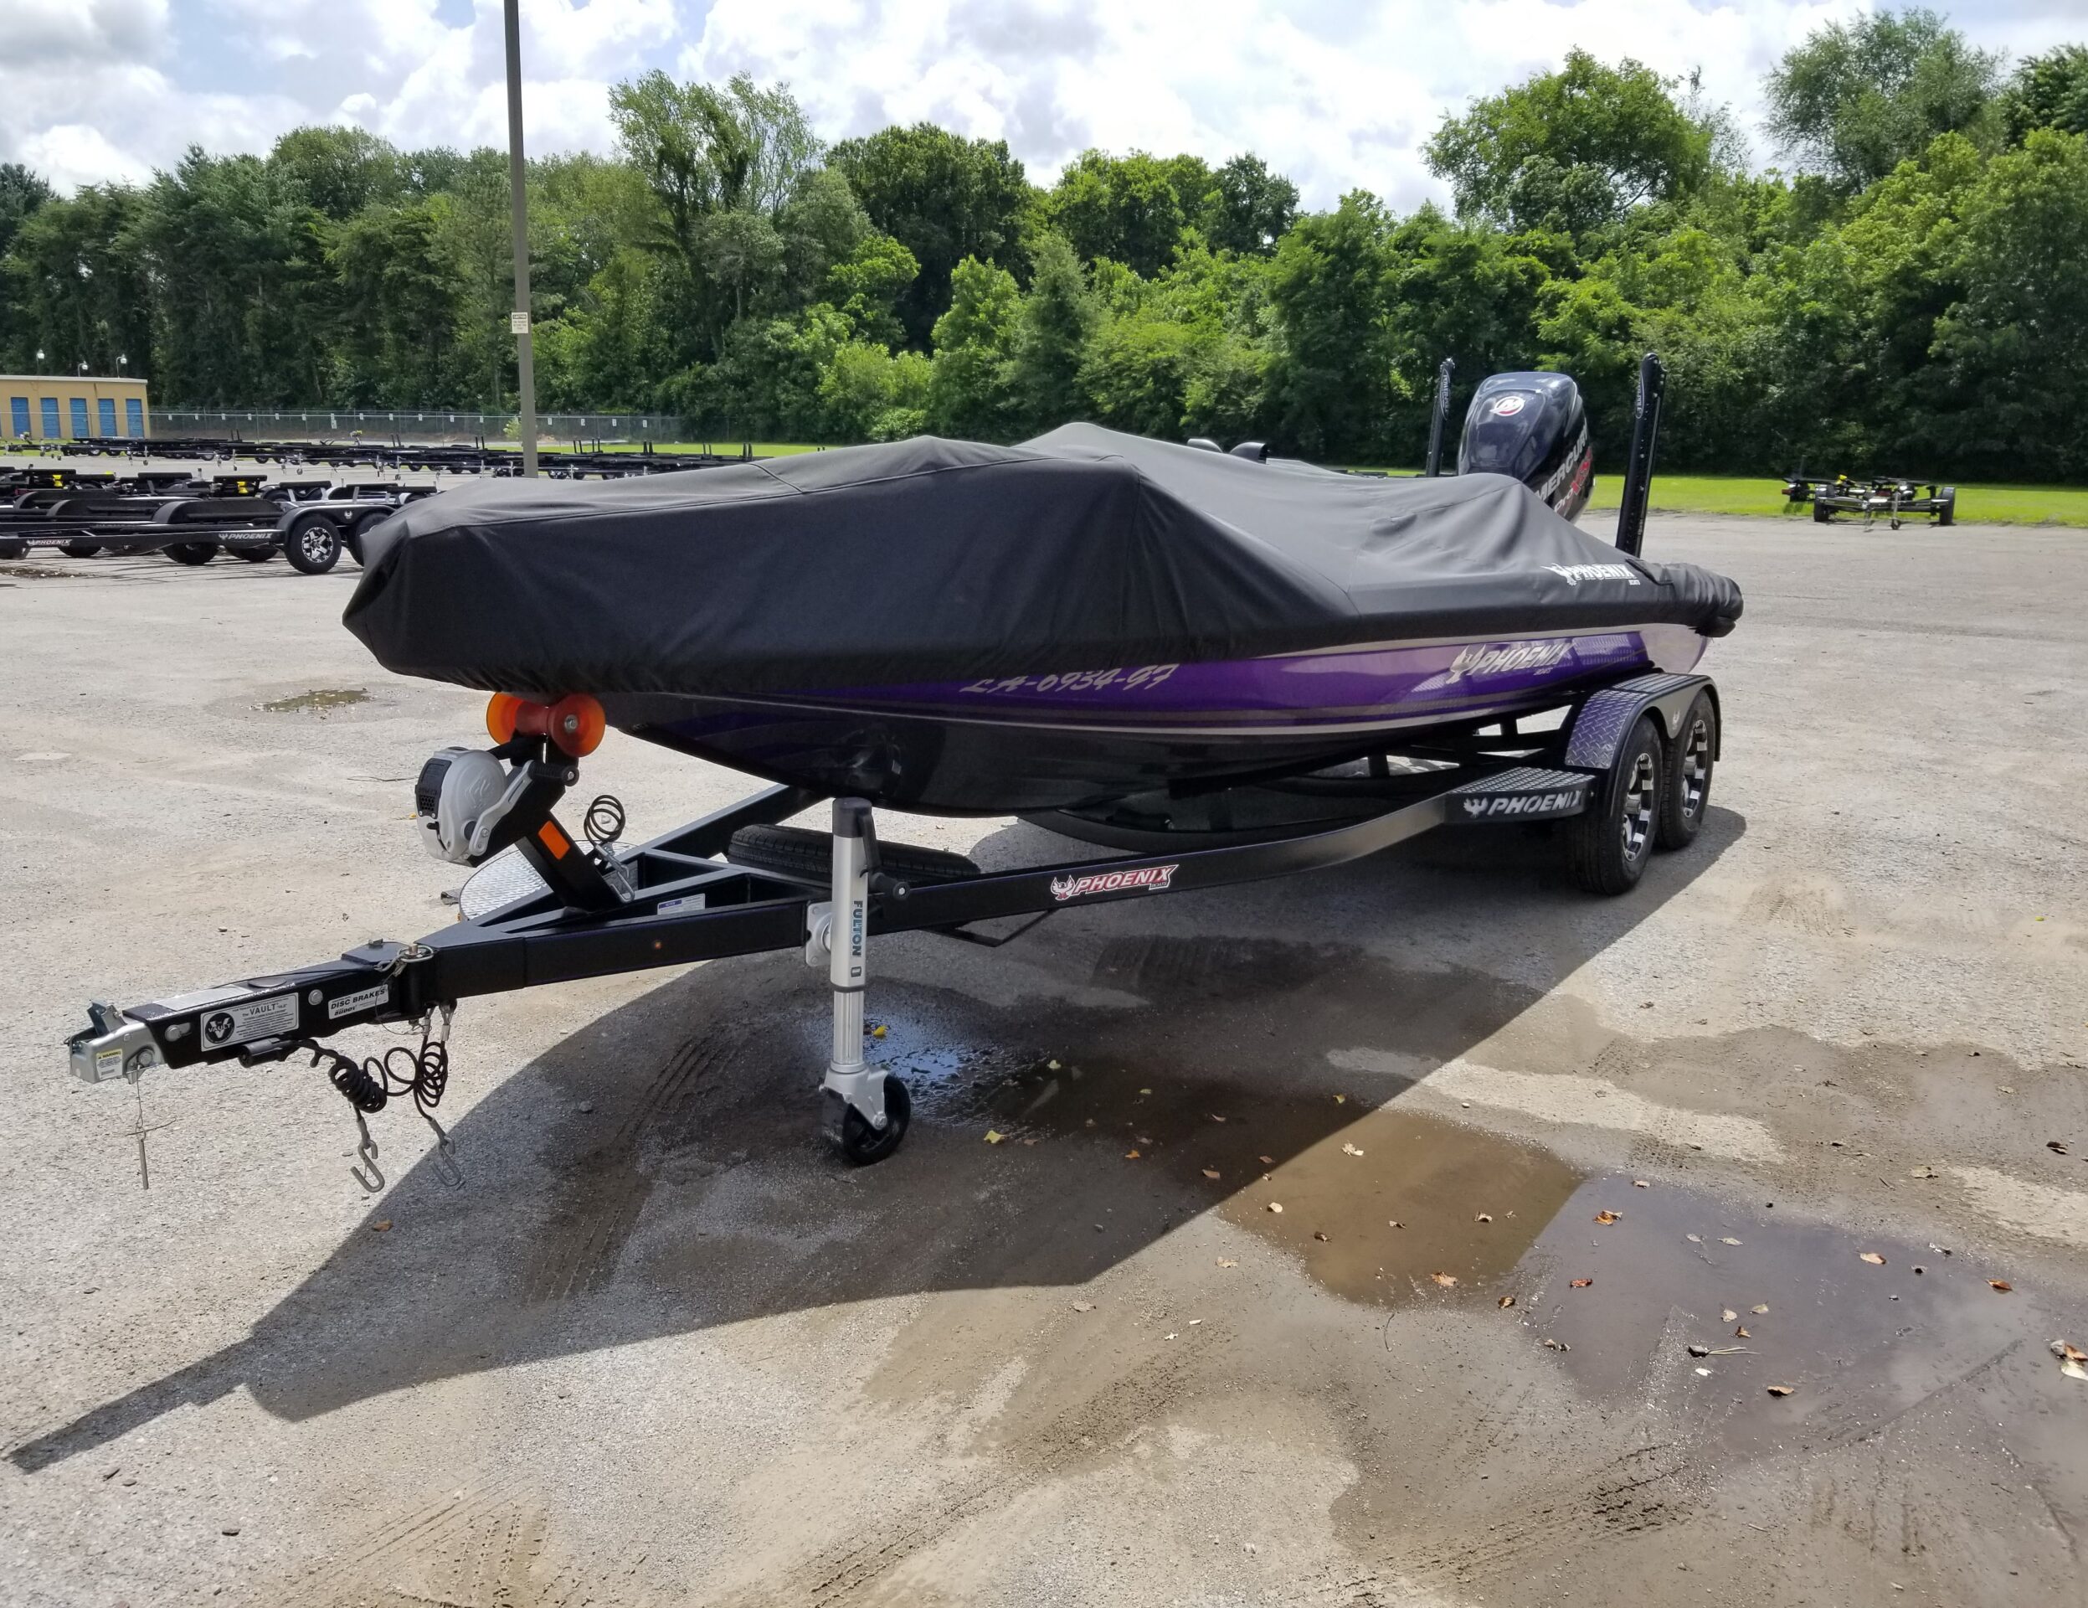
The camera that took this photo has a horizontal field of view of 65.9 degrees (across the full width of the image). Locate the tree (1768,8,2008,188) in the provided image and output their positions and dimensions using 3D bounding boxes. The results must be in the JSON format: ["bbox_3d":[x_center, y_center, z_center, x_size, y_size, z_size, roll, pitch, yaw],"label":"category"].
[{"bbox_3d":[41.606,-28.270,81.521,11.816,22.239,10.634,8,14,27],"label":"tree"}]

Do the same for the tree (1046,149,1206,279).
[{"bbox_3d":[4.553,-28.918,93.076,9.187,16.878,8.727,2,13,3],"label":"tree"}]

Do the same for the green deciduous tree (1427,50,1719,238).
[{"bbox_3d":[26.152,-27.223,81.234,14.479,19.965,13.031,5,13,18],"label":"green deciduous tree"}]

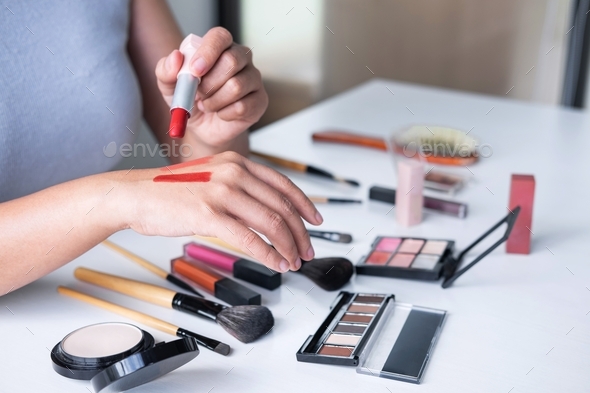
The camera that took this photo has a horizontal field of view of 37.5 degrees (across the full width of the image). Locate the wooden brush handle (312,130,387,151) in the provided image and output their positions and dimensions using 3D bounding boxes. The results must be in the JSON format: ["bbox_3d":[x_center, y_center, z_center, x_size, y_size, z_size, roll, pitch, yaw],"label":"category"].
[{"bbox_3d":[0.072,-0.072,1.148,0.105,0.013,0.022,7,22,19],"label":"wooden brush handle"}]

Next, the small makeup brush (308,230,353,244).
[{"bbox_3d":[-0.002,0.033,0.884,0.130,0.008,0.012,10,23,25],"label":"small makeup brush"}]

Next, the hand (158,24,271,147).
[{"bbox_3d":[-0.067,-0.087,0.700,0.080,0.092,0.080,-11,23,-27],"label":"hand"}]

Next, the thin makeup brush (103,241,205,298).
[{"bbox_3d":[-0.138,0.064,0.807,0.007,0.007,0.176,-19,28,-39],"label":"thin makeup brush"}]

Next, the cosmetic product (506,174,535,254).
[{"bbox_3d":[0.195,0.015,0.748,0.019,0.066,0.017,3,18,15],"label":"cosmetic product"}]

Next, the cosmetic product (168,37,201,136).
[{"bbox_3d":[-0.085,-0.086,0.675,0.018,0.018,0.086,12,61,-8],"label":"cosmetic product"}]

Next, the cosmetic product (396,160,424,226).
[{"bbox_3d":[0.110,-0.003,0.825,0.017,0.059,0.017,-13,21,-34],"label":"cosmetic product"}]

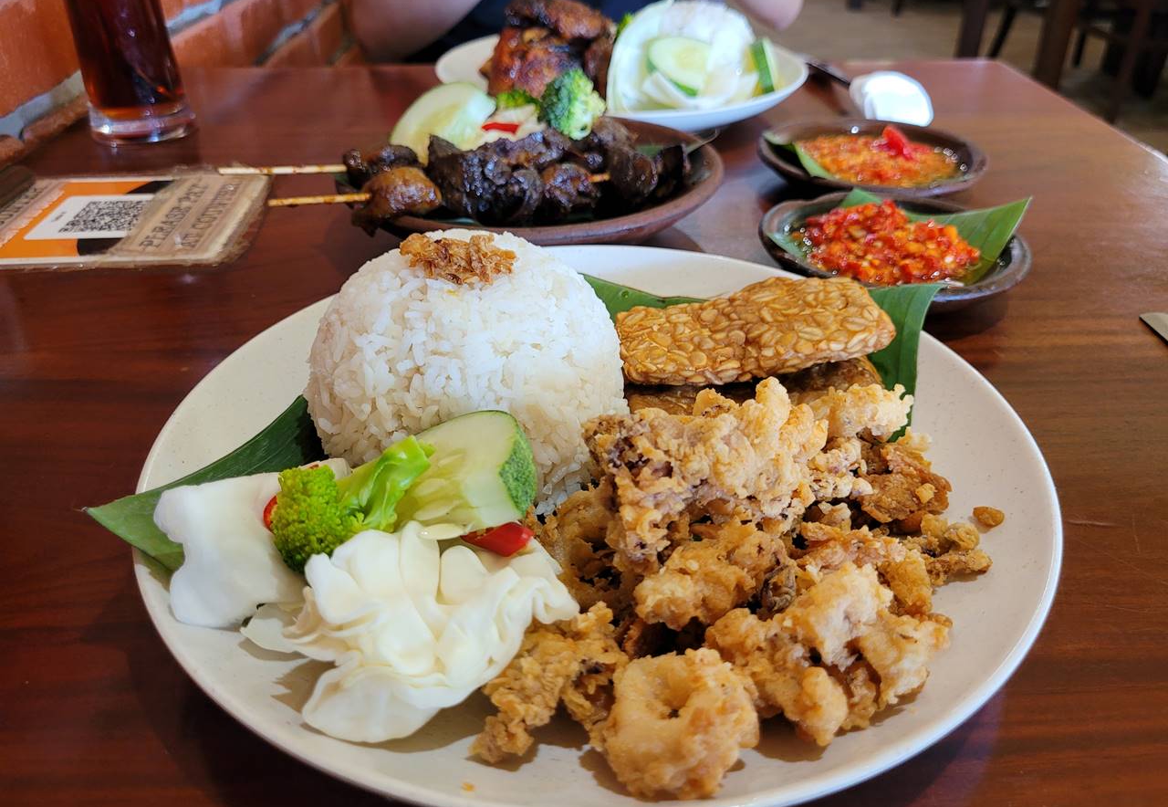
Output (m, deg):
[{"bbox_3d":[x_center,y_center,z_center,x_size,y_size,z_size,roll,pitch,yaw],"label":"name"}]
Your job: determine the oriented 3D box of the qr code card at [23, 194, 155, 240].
[{"bbox_3d":[-0.265,-0.101,0.473,0.051,0.003,0.062,-4,34,-5],"label":"qr code card"}]

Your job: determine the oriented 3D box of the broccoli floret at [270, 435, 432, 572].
[{"bbox_3d":[-0.058,0.025,0.222,0.045,0.028,0.031,-32,44,-20],"label":"broccoli floret"}]

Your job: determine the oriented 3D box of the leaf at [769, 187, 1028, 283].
[{"bbox_3d":[0.135,-0.072,0.381,0.090,0.036,0.064,23,40,30],"label":"leaf"}]

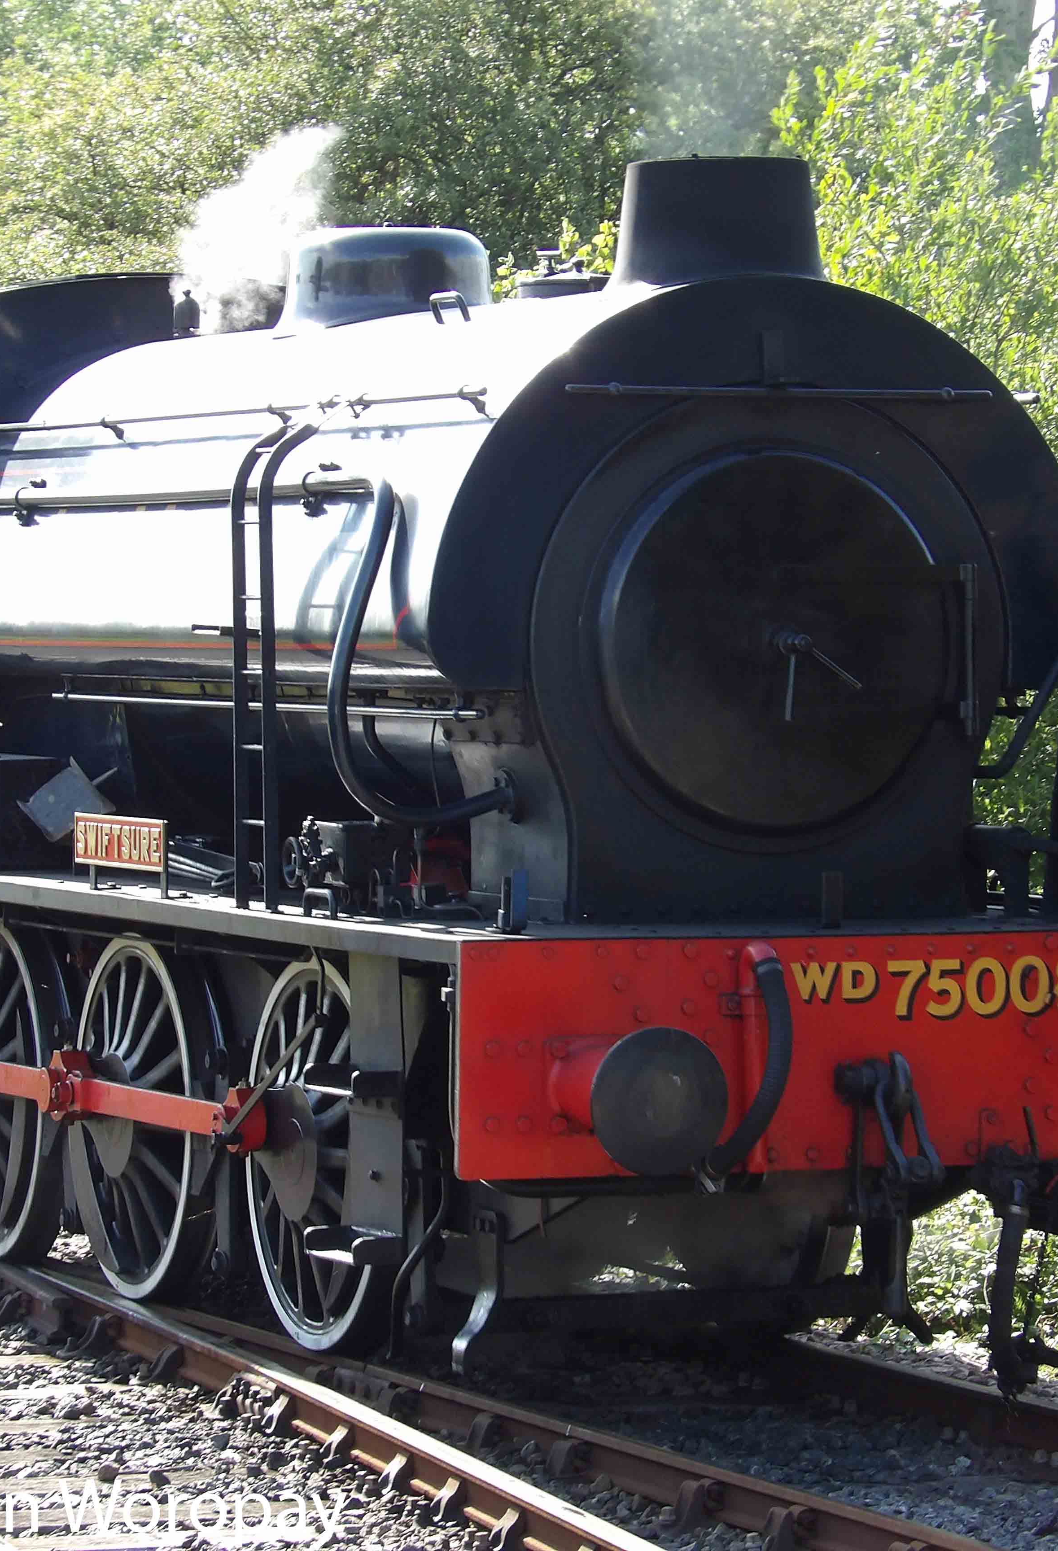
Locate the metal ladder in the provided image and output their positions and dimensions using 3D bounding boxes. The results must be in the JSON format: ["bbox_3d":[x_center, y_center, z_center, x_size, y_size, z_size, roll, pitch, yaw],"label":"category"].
[{"bbox_3d":[-0.767,-0.348,18.670,0.235,1.529,0.294,0,1,-23],"label":"metal ladder"}]

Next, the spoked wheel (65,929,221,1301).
[{"bbox_3d":[-1.295,1.158,20.797,0.147,1.284,1.284,0,1,-23],"label":"spoked wheel"}]

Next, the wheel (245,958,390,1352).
[{"bbox_3d":[-0.624,1.196,19.210,0.147,1.284,1.284,0,1,-23],"label":"wheel"}]

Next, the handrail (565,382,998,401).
[{"bbox_3d":[0.739,-1.131,17.921,1.403,0.044,0.069,0,1,-23],"label":"handrail"}]

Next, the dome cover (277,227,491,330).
[{"bbox_3d":[-0.481,-1.671,20.734,0.735,0.372,0.735,0,1,0],"label":"dome cover"}]

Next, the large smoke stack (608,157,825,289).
[{"bbox_3d":[0.562,-1.641,18.270,0.676,0.412,0.676,0,1,-23],"label":"large smoke stack"}]

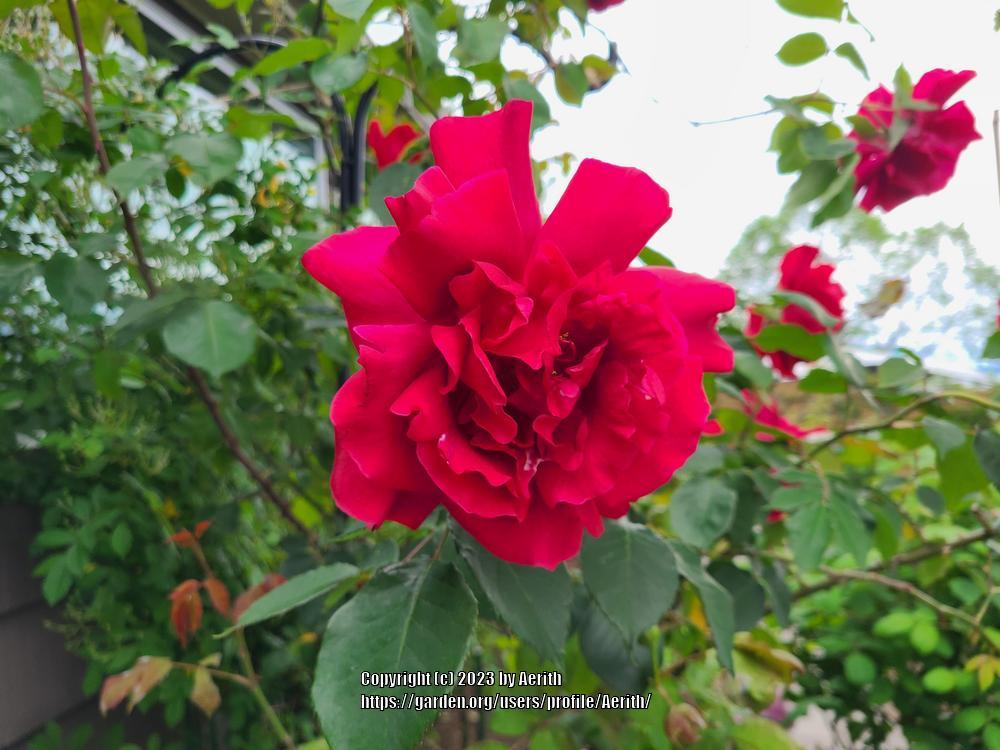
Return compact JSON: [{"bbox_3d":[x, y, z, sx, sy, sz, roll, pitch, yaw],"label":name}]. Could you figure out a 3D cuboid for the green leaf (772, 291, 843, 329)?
[{"bbox_3d":[0.237,-0.051,0.580,0.058,0.015,0.032,22,43,2],"label":"green leaf"}]

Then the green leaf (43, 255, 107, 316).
[{"bbox_3d":[-0.340,-0.071,0.600,0.050,0.053,0.013,0,-21,-6],"label":"green leaf"}]

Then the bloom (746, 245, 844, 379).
[{"bbox_3d":[0.248,-0.053,0.630,0.090,0.110,0.070,-2,8,24],"label":"bloom"}]

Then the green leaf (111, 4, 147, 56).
[{"bbox_3d":[-0.252,-0.234,0.510,0.022,0.039,0.009,-29,0,26],"label":"green leaf"}]

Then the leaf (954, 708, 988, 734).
[{"bbox_3d":[0.628,0.461,1.000,0.043,0.034,0.012,-9,-30,-5],"label":"leaf"}]

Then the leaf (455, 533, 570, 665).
[{"bbox_3d":[0.006,0.080,0.272,0.034,0.059,0.009,-34,-15,-29],"label":"leaf"}]

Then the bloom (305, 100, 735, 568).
[{"bbox_3d":[0.005,-0.011,0.210,0.118,0.128,0.075,0,2,-3],"label":"bloom"}]

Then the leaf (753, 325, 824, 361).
[{"bbox_3d":[0.204,-0.023,0.530,0.052,0.028,0.009,5,30,0],"label":"leaf"}]

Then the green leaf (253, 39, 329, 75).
[{"bbox_3d":[-0.139,-0.212,0.500,0.058,0.027,0.009,-32,57,-20],"label":"green leaf"}]

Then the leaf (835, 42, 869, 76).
[{"bbox_3d":[0.337,-0.302,0.720,0.044,0.023,0.014,39,16,-6],"label":"leaf"}]

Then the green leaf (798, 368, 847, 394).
[{"bbox_3d":[0.266,0.005,0.620,0.040,0.026,0.012,-4,30,3],"label":"green leaf"}]

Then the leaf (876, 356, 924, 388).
[{"bbox_3d":[0.330,-0.002,0.620,0.038,0.034,0.012,-13,-32,-8],"label":"leaf"}]

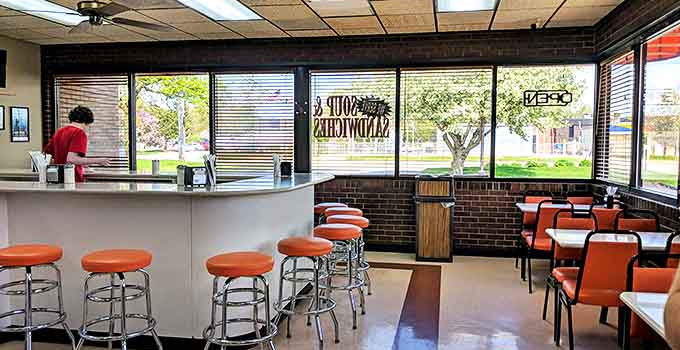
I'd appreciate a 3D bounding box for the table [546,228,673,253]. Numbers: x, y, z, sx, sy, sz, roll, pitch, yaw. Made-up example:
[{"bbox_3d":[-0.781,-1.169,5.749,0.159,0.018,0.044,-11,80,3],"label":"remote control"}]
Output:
[{"bbox_3d":[1.951,0.817,3.674,0.940,0.750,0.650,1,4,11],"label":"table"}]

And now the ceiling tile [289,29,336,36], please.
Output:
[{"bbox_3d":[-0.356,-1.767,6.564,0.610,0.020,0.330,1,4,11],"label":"ceiling tile"}]

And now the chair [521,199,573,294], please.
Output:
[{"bbox_3d":[2.111,0.695,5.321,0.450,0.900,0.540,1,4,11],"label":"chair"}]

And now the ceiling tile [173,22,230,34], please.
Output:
[{"bbox_3d":[-1.650,-1.777,6.365,0.600,0.025,0.600,1,4,11],"label":"ceiling tile"}]

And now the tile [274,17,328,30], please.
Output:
[{"bbox_3d":[-0.451,-1.757,6.138,0.600,0.025,0.600,1,4,11],"label":"tile"}]

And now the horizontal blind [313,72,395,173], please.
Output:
[{"bbox_3d":[0.168,-0.664,6.782,1.130,1.350,0.070,1,4,11],"label":"horizontal blind"}]

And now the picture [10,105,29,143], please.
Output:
[{"bbox_3d":[-4.335,-0.680,7.199,0.020,0.470,0.310,1,4,11],"label":"picture"}]

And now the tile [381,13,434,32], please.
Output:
[{"bbox_3d":[0.778,-1.737,5.987,0.610,0.025,0.760,1,4,11],"label":"tile"}]

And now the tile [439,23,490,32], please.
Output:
[{"bbox_3d":[1.439,-1.738,6.232,0.600,0.025,0.354,1,4,11],"label":"tile"}]

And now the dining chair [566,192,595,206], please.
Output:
[{"bbox_3d":[2.578,0.644,5.586,0.450,0.870,0.530,1,4,11],"label":"dining chair"}]

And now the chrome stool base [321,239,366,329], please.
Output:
[{"bbox_3d":[-0.019,0.833,4.280,0.420,0.670,0.420,1,4,11],"label":"chrome stool base"}]

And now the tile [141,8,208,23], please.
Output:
[{"bbox_3d":[-1.765,-1.723,5.736,0.605,0.020,0.600,1,4,11],"label":"tile"}]

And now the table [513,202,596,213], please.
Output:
[{"bbox_3d":[2.348,0.721,5.447,0.980,0.756,0.620,1,4,11],"label":"table"}]

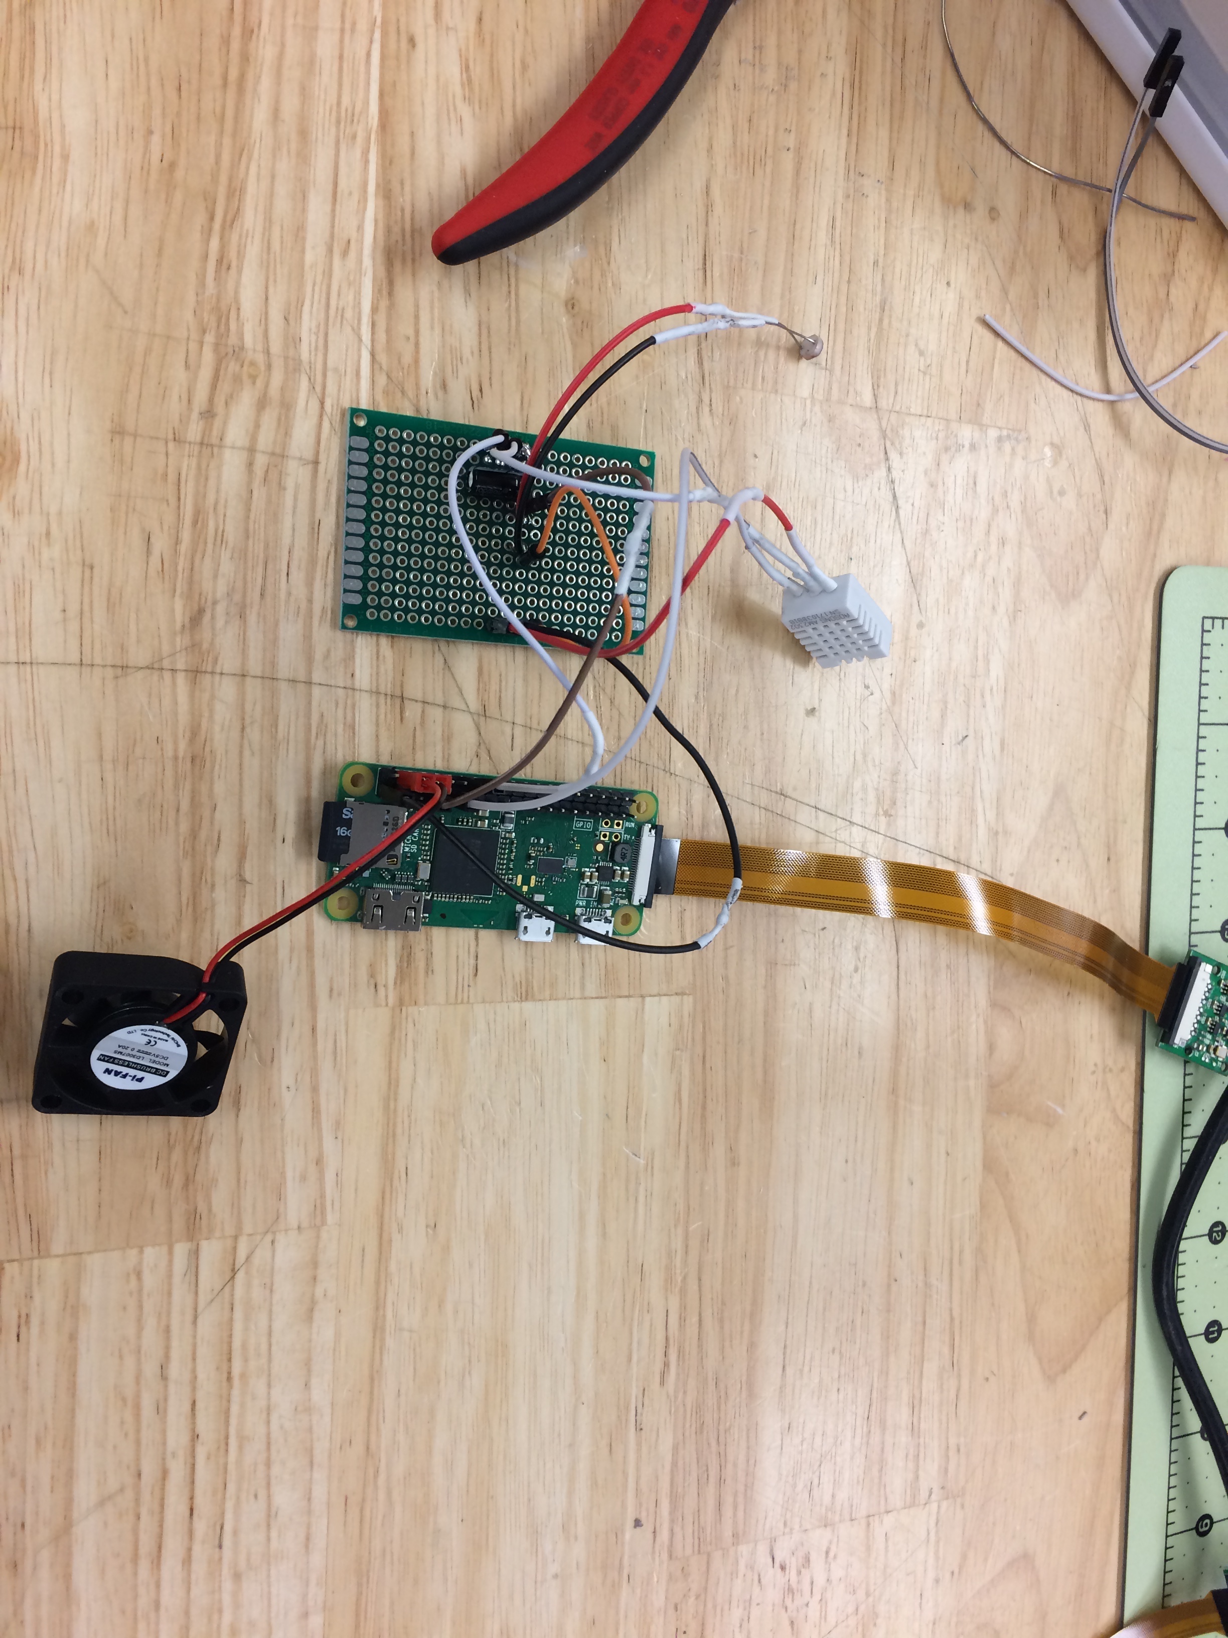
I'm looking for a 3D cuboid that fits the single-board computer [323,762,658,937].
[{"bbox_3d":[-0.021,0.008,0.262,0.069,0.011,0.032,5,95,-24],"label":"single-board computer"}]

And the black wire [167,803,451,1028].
[{"bbox_3d":[-0.051,0.014,0.234,0.060,0.017,0.005,-38,107,-16],"label":"black wire"}]

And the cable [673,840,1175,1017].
[{"bbox_3d":[0.075,0.022,0.301,0.138,0.011,0.021,16,88,-23],"label":"cable"}]

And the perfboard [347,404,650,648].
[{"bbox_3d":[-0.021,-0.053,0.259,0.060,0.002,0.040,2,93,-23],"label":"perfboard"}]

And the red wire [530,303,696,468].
[{"bbox_3d":[-0.002,-0.082,0.251,0.044,0.012,0.007,-48,110,-13],"label":"red wire"}]

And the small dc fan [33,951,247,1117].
[{"bbox_3d":[-0.078,0.036,0.226,0.030,0.007,0.030,7,125,-26],"label":"small dc fan"}]

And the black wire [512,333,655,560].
[{"bbox_3d":[-0.008,-0.070,0.252,0.009,0.019,0.044,29,83,-22],"label":"black wire"}]

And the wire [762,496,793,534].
[{"bbox_3d":[0.032,-0.059,0.266,0.011,0.004,0.002,40,79,-21],"label":"wire"}]

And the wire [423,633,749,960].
[{"bbox_3d":[0.000,0.002,0.262,0.059,0.011,0.047,46,76,-19],"label":"wire"}]

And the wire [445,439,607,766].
[{"bbox_3d":[-0.017,-0.037,0.251,0.016,0.009,0.064,-21,102,-20],"label":"wire"}]

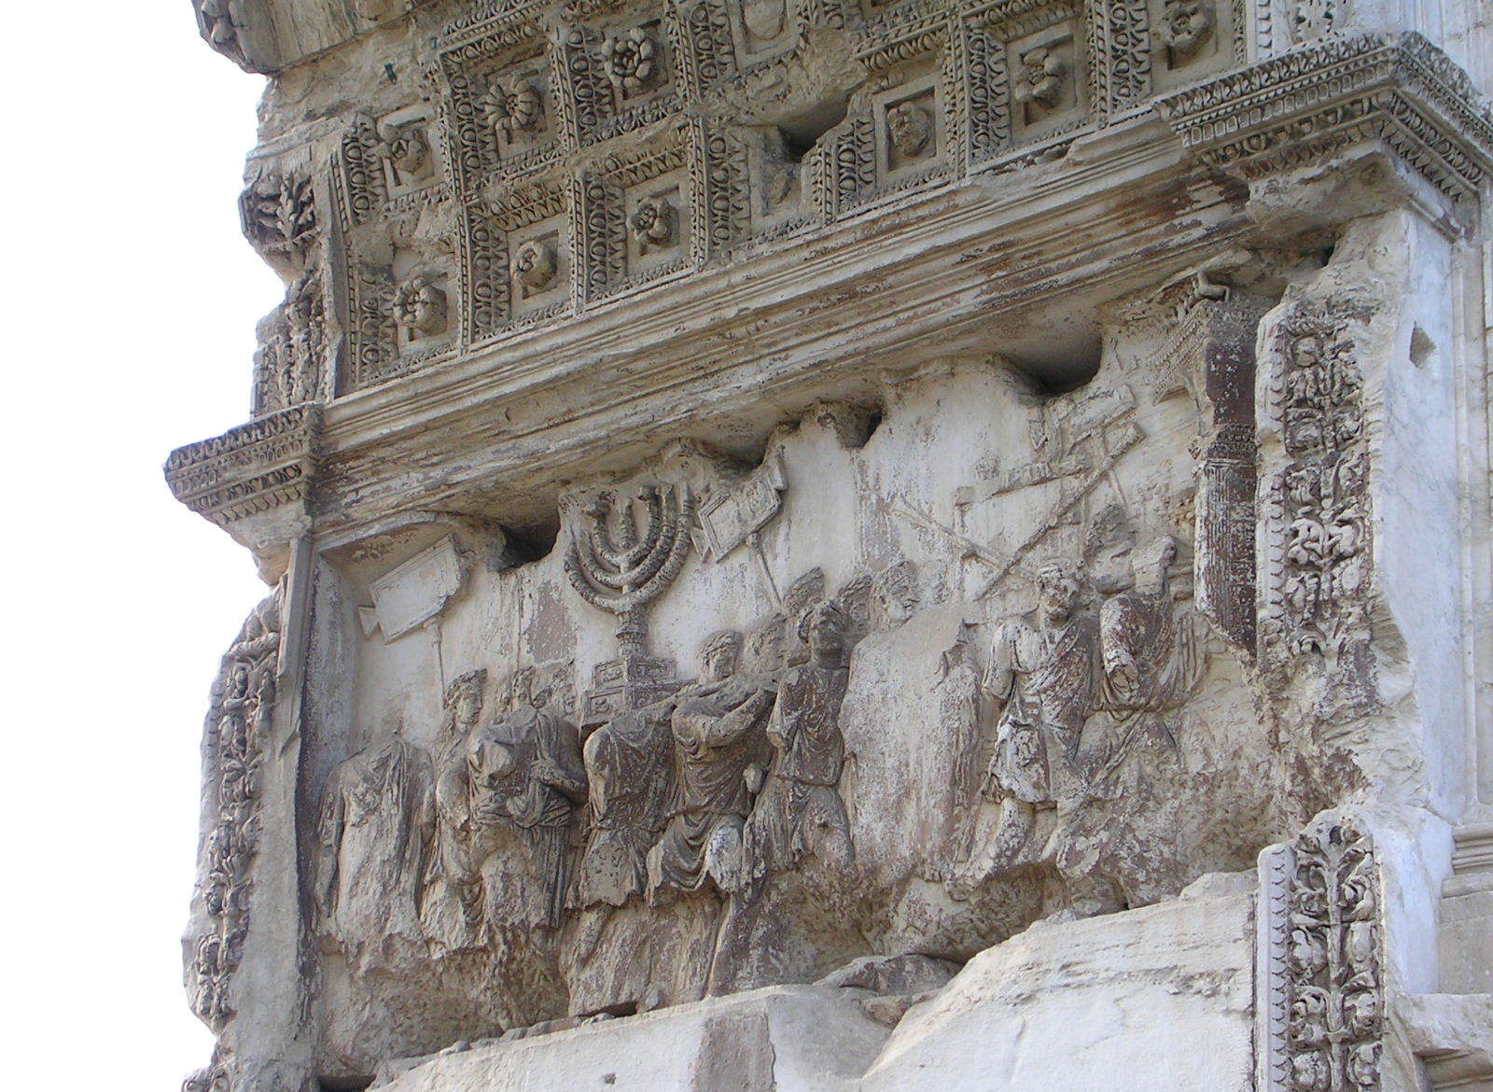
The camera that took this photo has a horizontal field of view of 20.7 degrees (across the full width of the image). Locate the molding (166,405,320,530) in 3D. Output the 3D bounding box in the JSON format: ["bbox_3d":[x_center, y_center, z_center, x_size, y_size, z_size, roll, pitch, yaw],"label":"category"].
[{"bbox_3d":[-1.703,-0.216,14.330,0.730,0.347,0.252,-16,-31,35],"label":"molding"}]

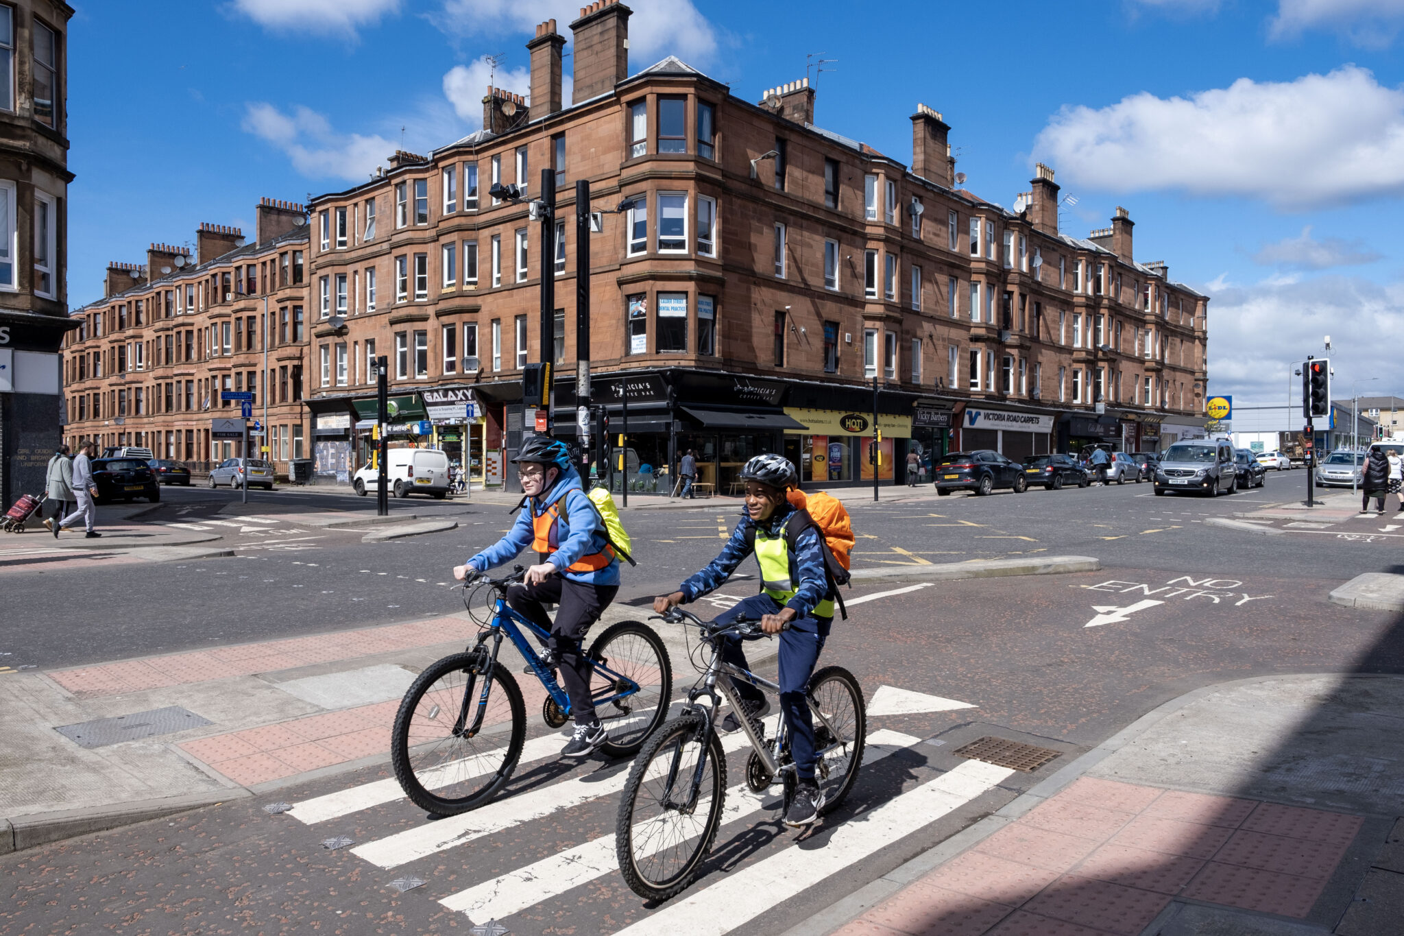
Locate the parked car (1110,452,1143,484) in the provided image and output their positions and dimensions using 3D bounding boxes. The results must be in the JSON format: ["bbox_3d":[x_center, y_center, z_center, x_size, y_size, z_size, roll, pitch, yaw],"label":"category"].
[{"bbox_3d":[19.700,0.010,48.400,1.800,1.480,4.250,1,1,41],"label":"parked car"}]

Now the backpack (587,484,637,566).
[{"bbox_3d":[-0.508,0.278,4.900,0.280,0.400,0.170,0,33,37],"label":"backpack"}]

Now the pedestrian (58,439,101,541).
[{"bbox_3d":[-11.193,0.384,18.200,0.700,1.740,0.480,0,1,-44],"label":"pedestrian"}]

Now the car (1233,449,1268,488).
[{"bbox_3d":[22.450,0.040,42.600,1.800,1.550,4.200,1,1,41],"label":"car"}]

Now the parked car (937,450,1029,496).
[{"bbox_3d":[10.500,0.150,38.000,1.860,1.640,4.480,0,0,41],"label":"parked car"}]

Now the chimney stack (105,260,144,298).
[{"bbox_3d":[-48.358,-15.591,85.547,0.750,2.950,3.150,0,0,43],"label":"chimney stack"}]

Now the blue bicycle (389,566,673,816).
[{"bbox_3d":[-0.685,0.937,4.675,0.620,1.030,1.730,0,0,37],"label":"blue bicycle"}]

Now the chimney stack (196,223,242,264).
[{"bbox_3d":[-34.332,-15.632,72.572,0.750,3.050,3.150,0,0,43],"label":"chimney stack"}]

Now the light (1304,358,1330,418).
[{"bbox_3d":[15.172,-1.962,25.000,0.360,1.430,0.530,0,1,-34],"label":"light"}]

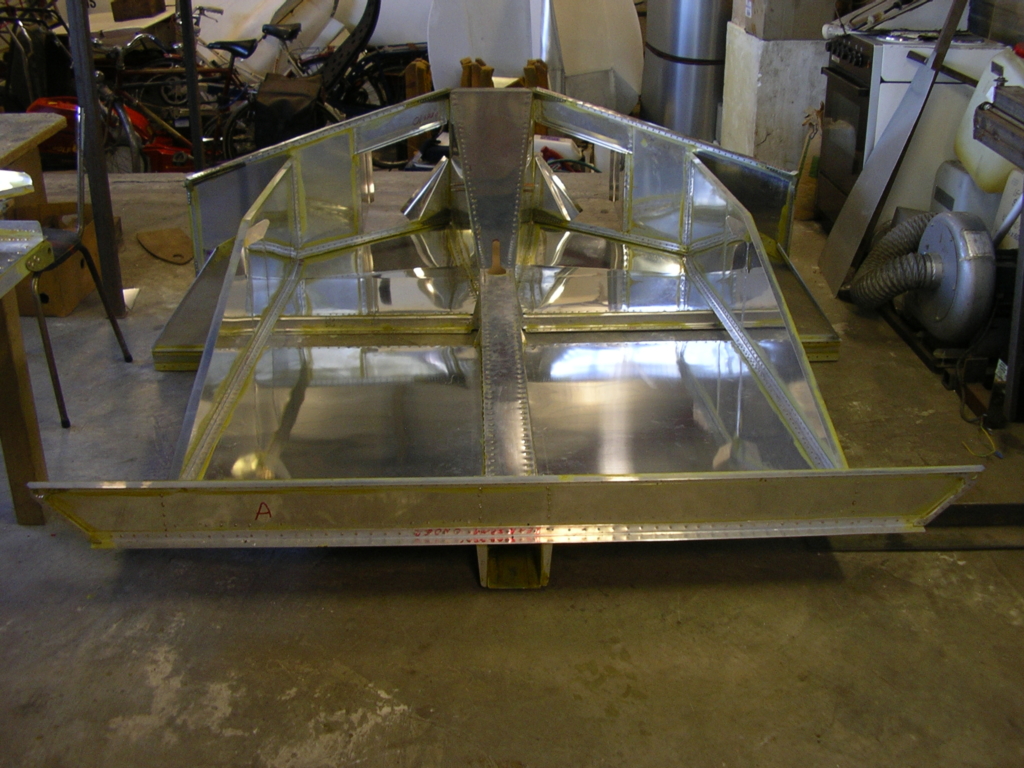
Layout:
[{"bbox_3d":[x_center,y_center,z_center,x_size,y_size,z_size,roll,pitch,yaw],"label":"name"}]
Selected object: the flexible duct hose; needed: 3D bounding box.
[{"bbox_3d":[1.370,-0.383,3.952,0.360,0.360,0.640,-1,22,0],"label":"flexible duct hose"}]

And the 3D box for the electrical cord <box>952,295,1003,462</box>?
[{"bbox_3d":[1.375,-0.035,3.272,0.230,0.210,0.740,4,22,11],"label":"electrical cord"}]

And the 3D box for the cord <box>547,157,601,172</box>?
[{"bbox_3d":[0.366,-1.341,6.857,0.360,0.120,0.200,-1,22,0],"label":"cord"}]

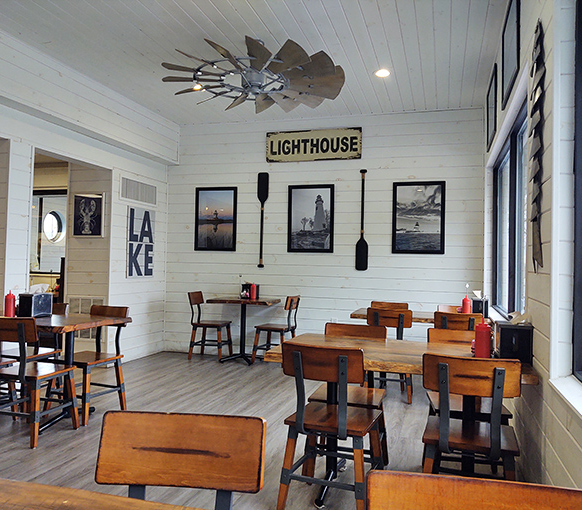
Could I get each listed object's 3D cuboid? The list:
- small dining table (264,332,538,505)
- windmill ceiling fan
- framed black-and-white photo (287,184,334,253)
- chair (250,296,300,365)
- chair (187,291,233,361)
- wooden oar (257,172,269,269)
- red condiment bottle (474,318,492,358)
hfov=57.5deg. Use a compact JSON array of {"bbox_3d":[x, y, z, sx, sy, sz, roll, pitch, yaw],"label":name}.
[{"bbox_3d":[0.607,0.914,3.009,1.320,0.752,0.867,1,-1,16],"label":"small dining table"},{"bbox_3d":[-0.306,-1.580,4.472,1.520,0.420,1.520,1,-1,16],"label":"windmill ceiling fan"},{"bbox_3d":[0.246,-0.452,6.626,0.587,0.845,0.027,1,-1,16],"label":"framed black-and-white photo"},{"bbox_3d":[-0.182,0.915,6.492,0.500,0.820,0.450,1,-1,23],"label":"chair"},{"bbox_3d":[-1.028,0.904,6.803,0.475,0.830,0.420,1,-1,14],"label":"chair"},{"bbox_3d":[-0.370,-0.445,6.799,0.150,1.228,0.035,1,-1,16],"label":"wooden oar"},{"bbox_3d":[0.980,0.430,2.711,0.080,0.219,0.080,1,-1,16],"label":"red condiment bottle"}]

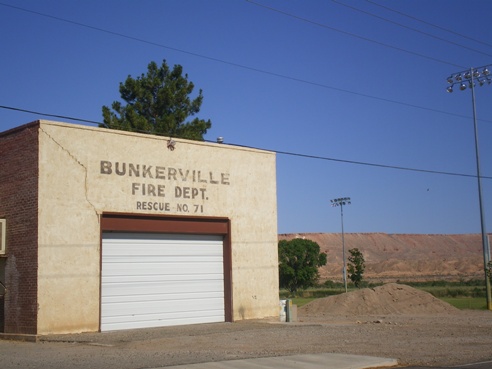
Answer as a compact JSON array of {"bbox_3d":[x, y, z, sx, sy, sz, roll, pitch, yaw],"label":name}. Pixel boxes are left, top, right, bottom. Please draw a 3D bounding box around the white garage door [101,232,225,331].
[{"bbox_3d":[-2.516,2.963,25.021,4.950,2.950,0.100,5,-10,-44],"label":"white garage door"}]

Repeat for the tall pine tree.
[{"bbox_3d":[-5.197,0.000,47.000,7.200,14.800,7.200,-2,-7,0],"label":"tall pine tree"}]

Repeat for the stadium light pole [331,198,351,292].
[{"bbox_3d":[17.115,11.258,140.000,1.000,18.200,4.600,4,-9,-38],"label":"stadium light pole"}]

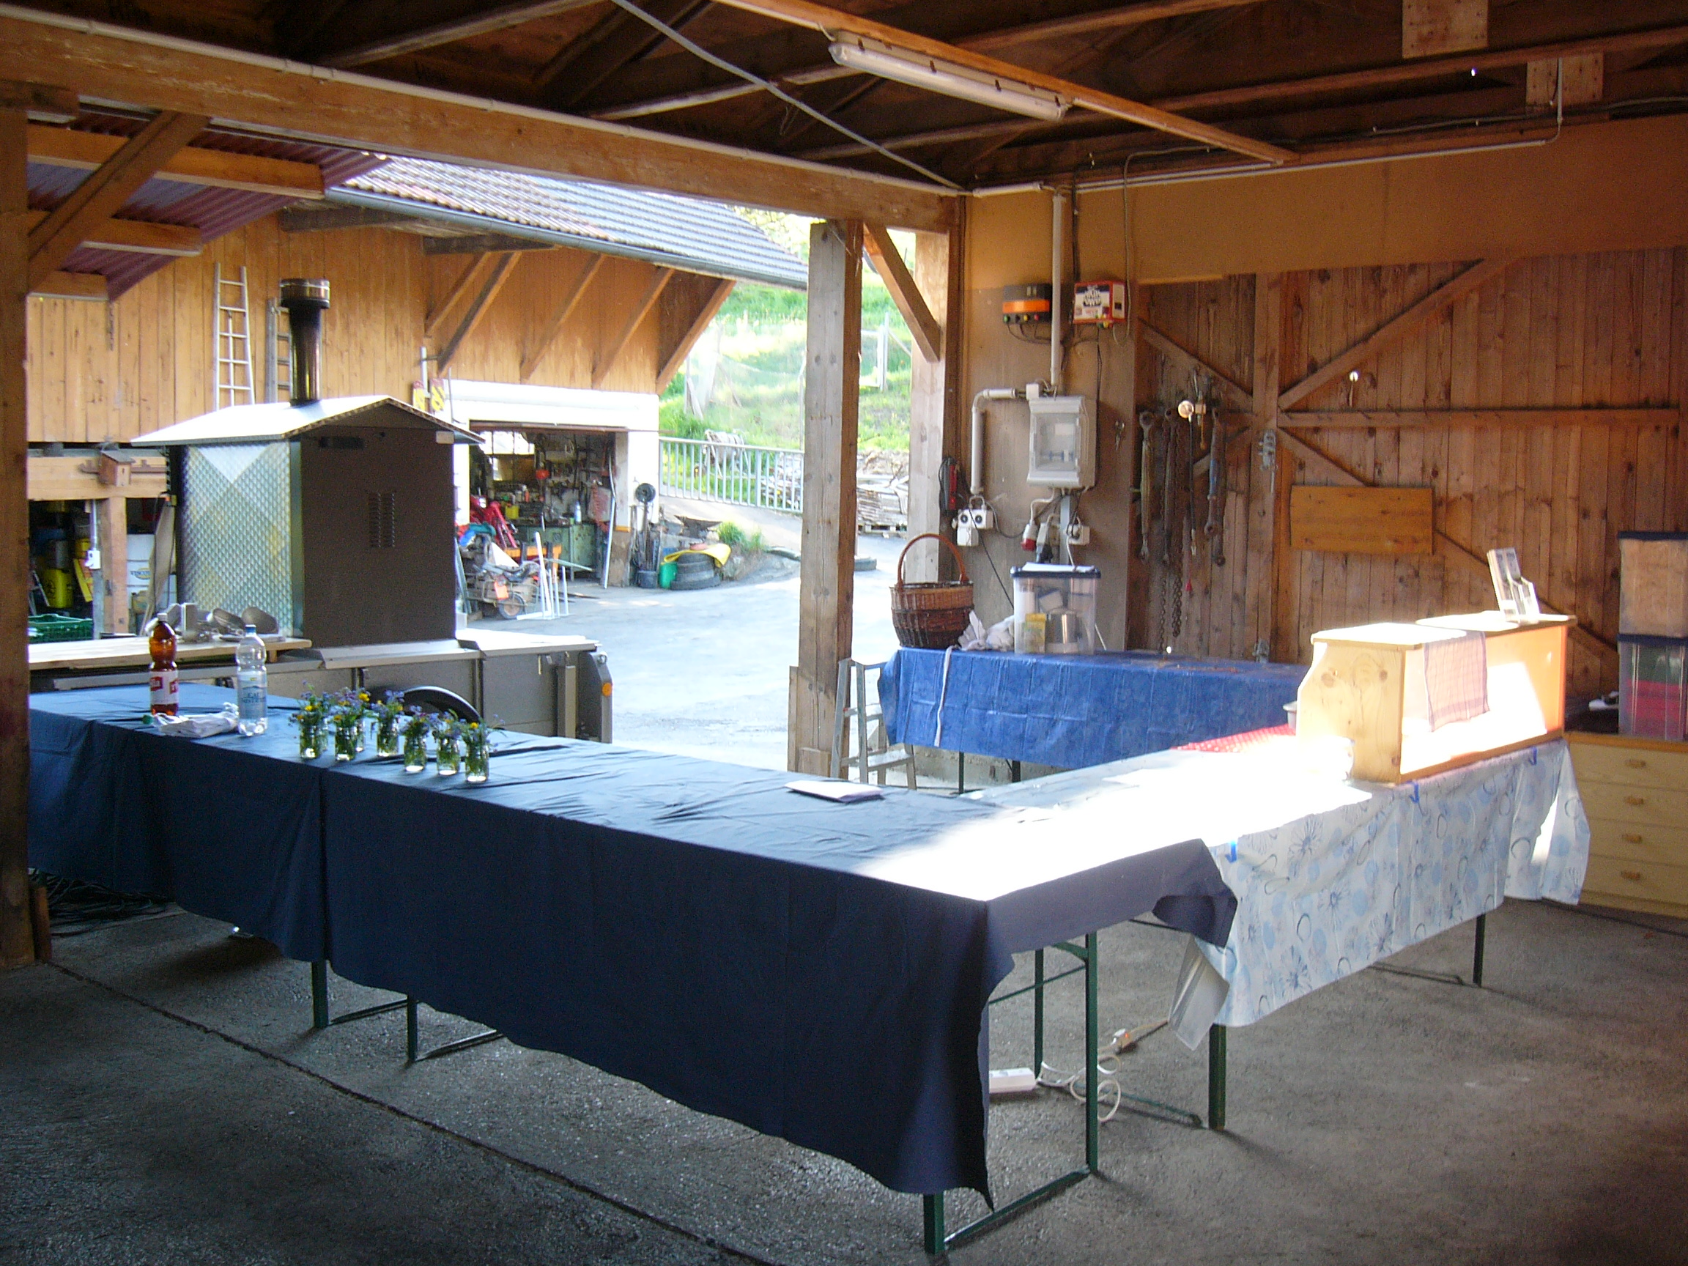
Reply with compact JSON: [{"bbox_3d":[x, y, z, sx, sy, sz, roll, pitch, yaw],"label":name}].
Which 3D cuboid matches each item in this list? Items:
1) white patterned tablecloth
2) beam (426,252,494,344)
[{"bbox_3d":[1.360,0.619,5.133,0.940,0.470,2.580,5,5,39],"label":"white patterned tablecloth"},{"bbox_3d":[-4.720,-4.123,20.956,1.334,0.140,0.130,-47,-17,24],"label":"beam"}]

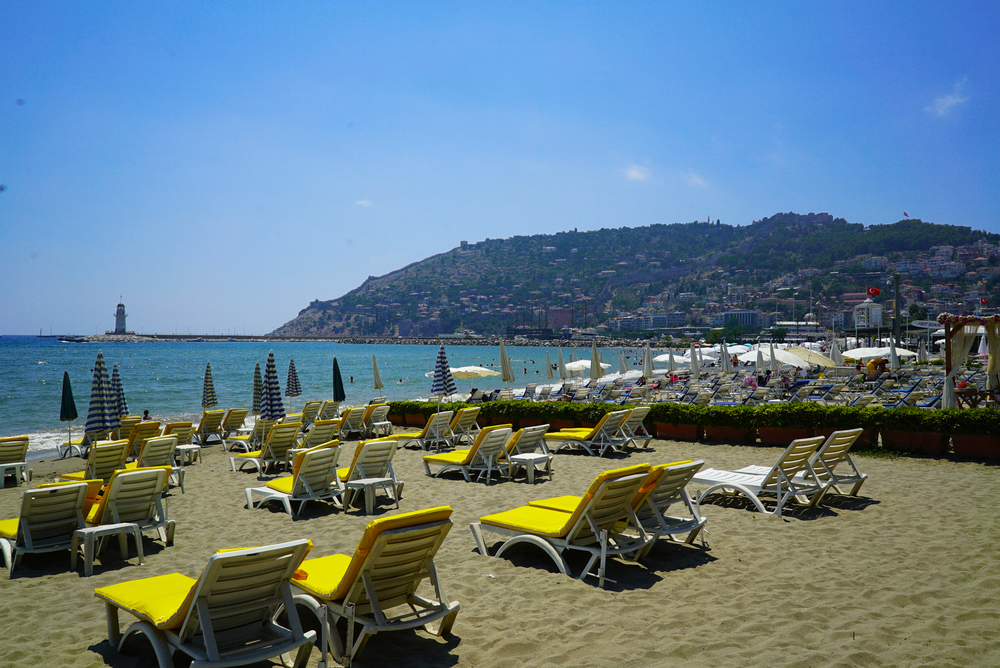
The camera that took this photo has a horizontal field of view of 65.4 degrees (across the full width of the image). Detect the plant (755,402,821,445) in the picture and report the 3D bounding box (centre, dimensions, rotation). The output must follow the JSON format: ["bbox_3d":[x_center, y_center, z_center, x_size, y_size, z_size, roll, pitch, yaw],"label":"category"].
[{"bbox_3d":[5.490,1.729,14.857,0.500,0.810,1.120,0,0,-33],"label":"plant"}]

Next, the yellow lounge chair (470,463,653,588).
[{"bbox_3d":[0.540,1.635,7.178,0.714,0.877,1.775,-1,-3,-39],"label":"yellow lounge chair"}]

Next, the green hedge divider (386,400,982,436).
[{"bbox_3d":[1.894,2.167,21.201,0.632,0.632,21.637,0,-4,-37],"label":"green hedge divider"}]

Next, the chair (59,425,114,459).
[{"bbox_3d":[-11.549,2.916,21.650,1.767,0.926,0.704,-5,-3,36],"label":"chair"}]

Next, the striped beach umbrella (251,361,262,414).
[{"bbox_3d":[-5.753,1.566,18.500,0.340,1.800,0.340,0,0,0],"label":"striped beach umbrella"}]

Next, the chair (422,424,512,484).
[{"bbox_3d":[-0.534,2.052,13.563,0.700,0.910,1.800,0,-4,-40],"label":"chair"}]

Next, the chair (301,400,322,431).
[{"bbox_3d":[-6.981,2.987,28.212,0.700,0.910,1.800,0,-4,-39],"label":"chair"}]

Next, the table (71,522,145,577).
[{"bbox_3d":[-3.770,2.054,7.496,0.420,0.410,0.490,0,0,44],"label":"table"}]

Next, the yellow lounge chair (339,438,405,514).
[{"bbox_3d":[-2.159,1.986,11.580,0.704,0.895,1.809,-1,-3,-36],"label":"yellow lounge chair"}]

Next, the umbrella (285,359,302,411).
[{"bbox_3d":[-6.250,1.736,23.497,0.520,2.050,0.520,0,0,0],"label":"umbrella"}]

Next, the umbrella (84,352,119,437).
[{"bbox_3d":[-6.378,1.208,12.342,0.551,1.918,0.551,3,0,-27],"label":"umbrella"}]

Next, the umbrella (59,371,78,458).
[{"bbox_3d":[-10.535,1.956,19.000,0.440,2.130,0.440,0,0,0],"label":"umbrella"}]

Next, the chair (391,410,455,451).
[{"bbox_3d":[-1.823,2.317,18.800,0.714,0.857,1.775,-1,-3,-44],"label":"chair"}]

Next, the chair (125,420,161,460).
[{"bbox_3d":[-8.689,2.661,18.492,0.700,0.910,1.800,1,-4,-45],"label":"chair"}]

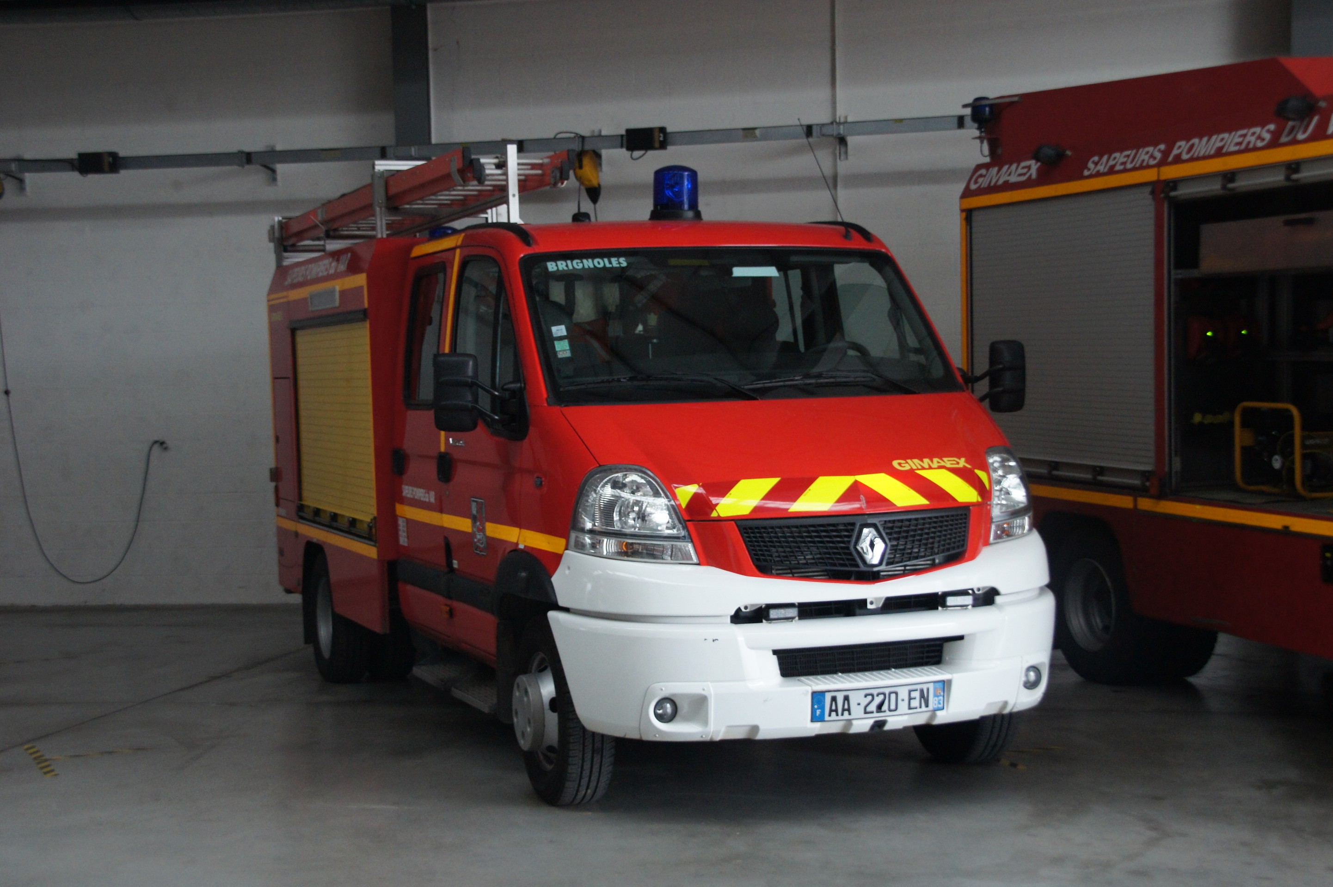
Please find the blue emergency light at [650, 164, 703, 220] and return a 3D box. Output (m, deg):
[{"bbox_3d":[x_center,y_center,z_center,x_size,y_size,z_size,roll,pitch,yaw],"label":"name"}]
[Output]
[{"bbox_3d":[0.037,-1.083,8.296,0.246,0.241,0.246,-1,2,0],"label":"blue emergency light"}]

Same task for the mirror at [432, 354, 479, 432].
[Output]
[{"bbox_3d":[-0.790,-0.196,7.217,0.166,0.301,0.090,-1,2,-6],"label":"mirror"}]

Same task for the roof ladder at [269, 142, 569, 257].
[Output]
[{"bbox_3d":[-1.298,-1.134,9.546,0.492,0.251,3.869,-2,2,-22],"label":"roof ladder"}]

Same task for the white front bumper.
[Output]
[{"bbox_3d":[0.637,0.671,6.954,2.010,0.673,0.663,-2,2,-22],"label":"white front bumper"}]

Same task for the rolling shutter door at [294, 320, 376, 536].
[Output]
[{"bbox_3d":[-1.681,-0.093,9.800,0.060,1.013,1.785,-2,2,-22],"label":"rolling shutter door"}]

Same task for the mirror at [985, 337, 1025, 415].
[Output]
[{"bbox_3d":[1.434,-0.276,8.106,0.166,0.301,0.090,-3,3,-35],"label":"mirror"}]

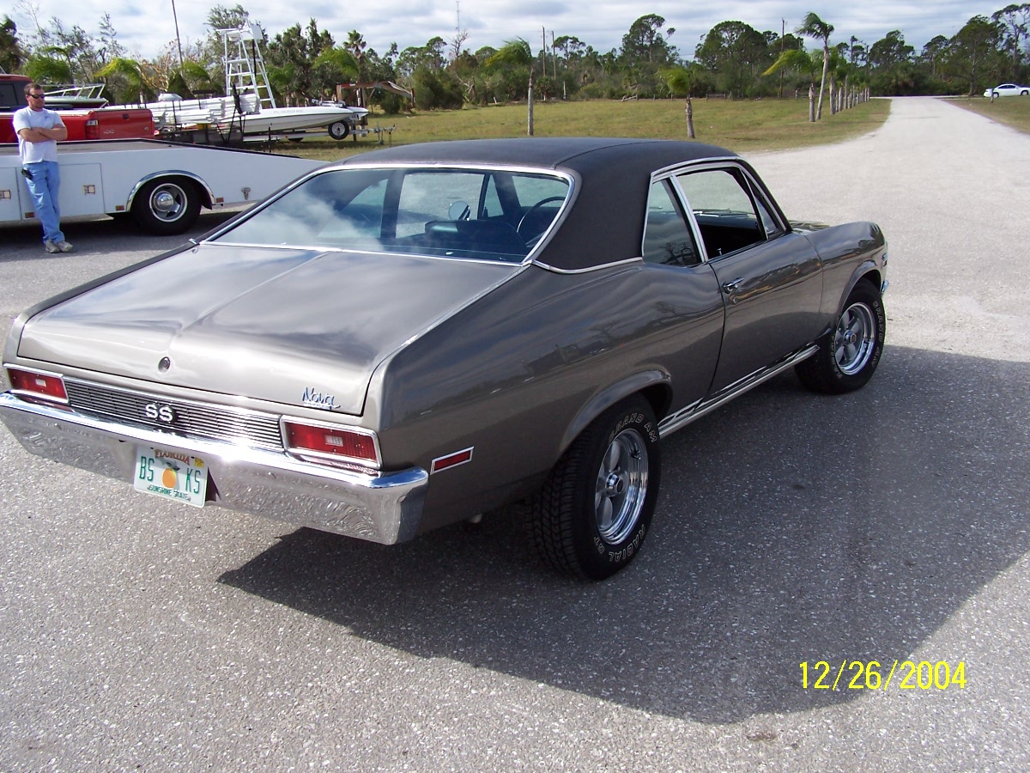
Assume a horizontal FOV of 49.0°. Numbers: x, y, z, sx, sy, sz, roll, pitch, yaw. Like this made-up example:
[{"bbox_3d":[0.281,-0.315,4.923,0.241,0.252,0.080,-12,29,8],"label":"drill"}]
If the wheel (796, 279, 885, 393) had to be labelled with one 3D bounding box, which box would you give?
[{"bbox_3d":[1.830,-0.281,6.366,0.650,0.650,0.225,-14,19,-39],"label":"wheel"}]

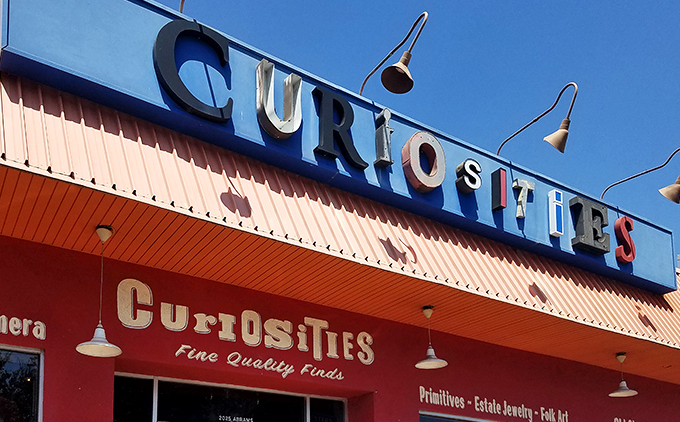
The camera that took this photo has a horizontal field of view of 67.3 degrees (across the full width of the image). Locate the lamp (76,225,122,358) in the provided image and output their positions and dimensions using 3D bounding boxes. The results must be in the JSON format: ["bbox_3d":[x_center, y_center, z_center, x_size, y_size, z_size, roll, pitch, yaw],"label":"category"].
[{"bbox_3d":[-2.034,0.636,4.357,0.336,1.139,0.336,11,-32,-32],"label":"lamp"}]

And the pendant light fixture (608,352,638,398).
[{"bbox_3d":[4.199,2.419,7.584,0.383,0.624,0.383,23,-30,-25],"label":"pendant light fixture"}]

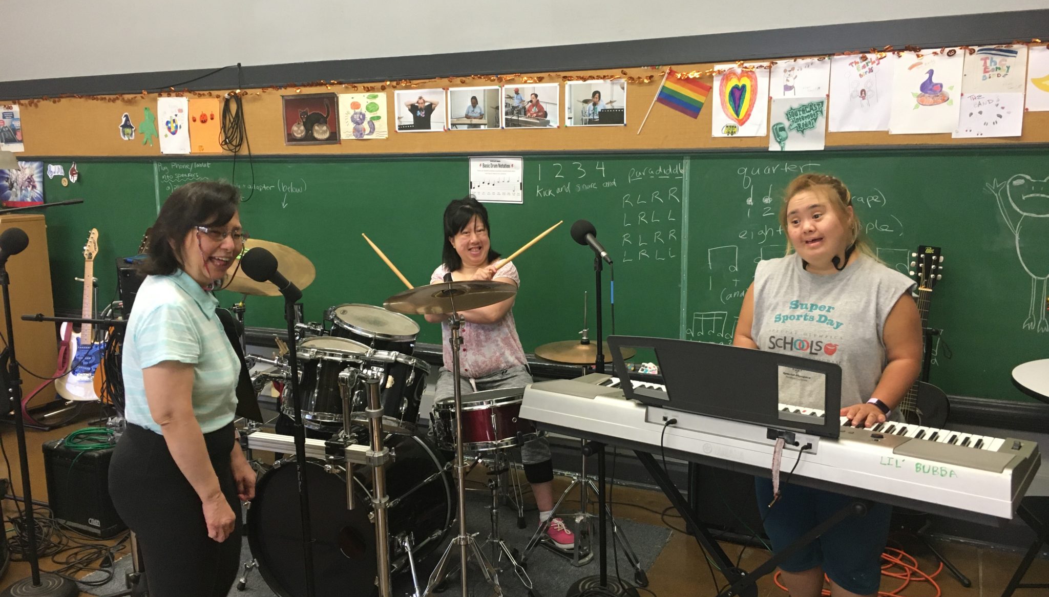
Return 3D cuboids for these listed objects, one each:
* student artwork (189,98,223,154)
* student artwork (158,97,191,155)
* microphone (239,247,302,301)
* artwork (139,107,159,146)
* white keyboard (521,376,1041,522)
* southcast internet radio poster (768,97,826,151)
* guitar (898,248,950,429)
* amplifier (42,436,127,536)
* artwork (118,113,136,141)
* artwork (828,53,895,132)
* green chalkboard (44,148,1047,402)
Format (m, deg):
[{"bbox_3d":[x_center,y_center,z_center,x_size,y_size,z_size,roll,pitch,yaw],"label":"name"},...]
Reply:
[{"bbox_3d":[-1.685,-0.910,4.638,0.217,0.281,0.010,4,10,25],"label":"student artwork"},{"bbox_3d":[-1.905,-0.938,4.777,0.218,0.292,0.008,4,11,25],"label":"student artwork"},{"bbox_3d":[-0.597,-0.057,2.080,0.085,0.085,0.182,8,-26,44],"label":"microphone"},{"bbox_3d":[-2.081,-0.948,4.861,0.142,0.212,0.008,4,11,25],"label":"artwork"},{"bbox_3d":[0.592,0.305,2.221,1.200,0.127,0.410,7,12,37],"label":"white keyboard"},{"bbox_3d":[1.052,-0.671,3.385,0.208,0.199,0.008,4,11,25],"label":"southcast internet radio poster"},{"bbox_3d":[1.372,0.270,3.074,0.380,0.980,0.115,5,-8,30],"label":"guitar"},{"bbox_3d":[-1.721,0.740,3.542,0.325,0.335,0.215,4,11,28],"label":"amplifier"},{"bbox_3d":[-2.205,-0.953,4.881,0.130,0.154,0.010,4,10,25],"label":"artwork"},{"bbox_3d":[1.246,-0.759,3.256,0.216,0.280,0.010,4,10,25],"label":"artwork"},{"bbox_3d":[-0.619,-0.238,4.248,5.750,0.928,0.040,4,10,25],"label":"green chalkboard"}]

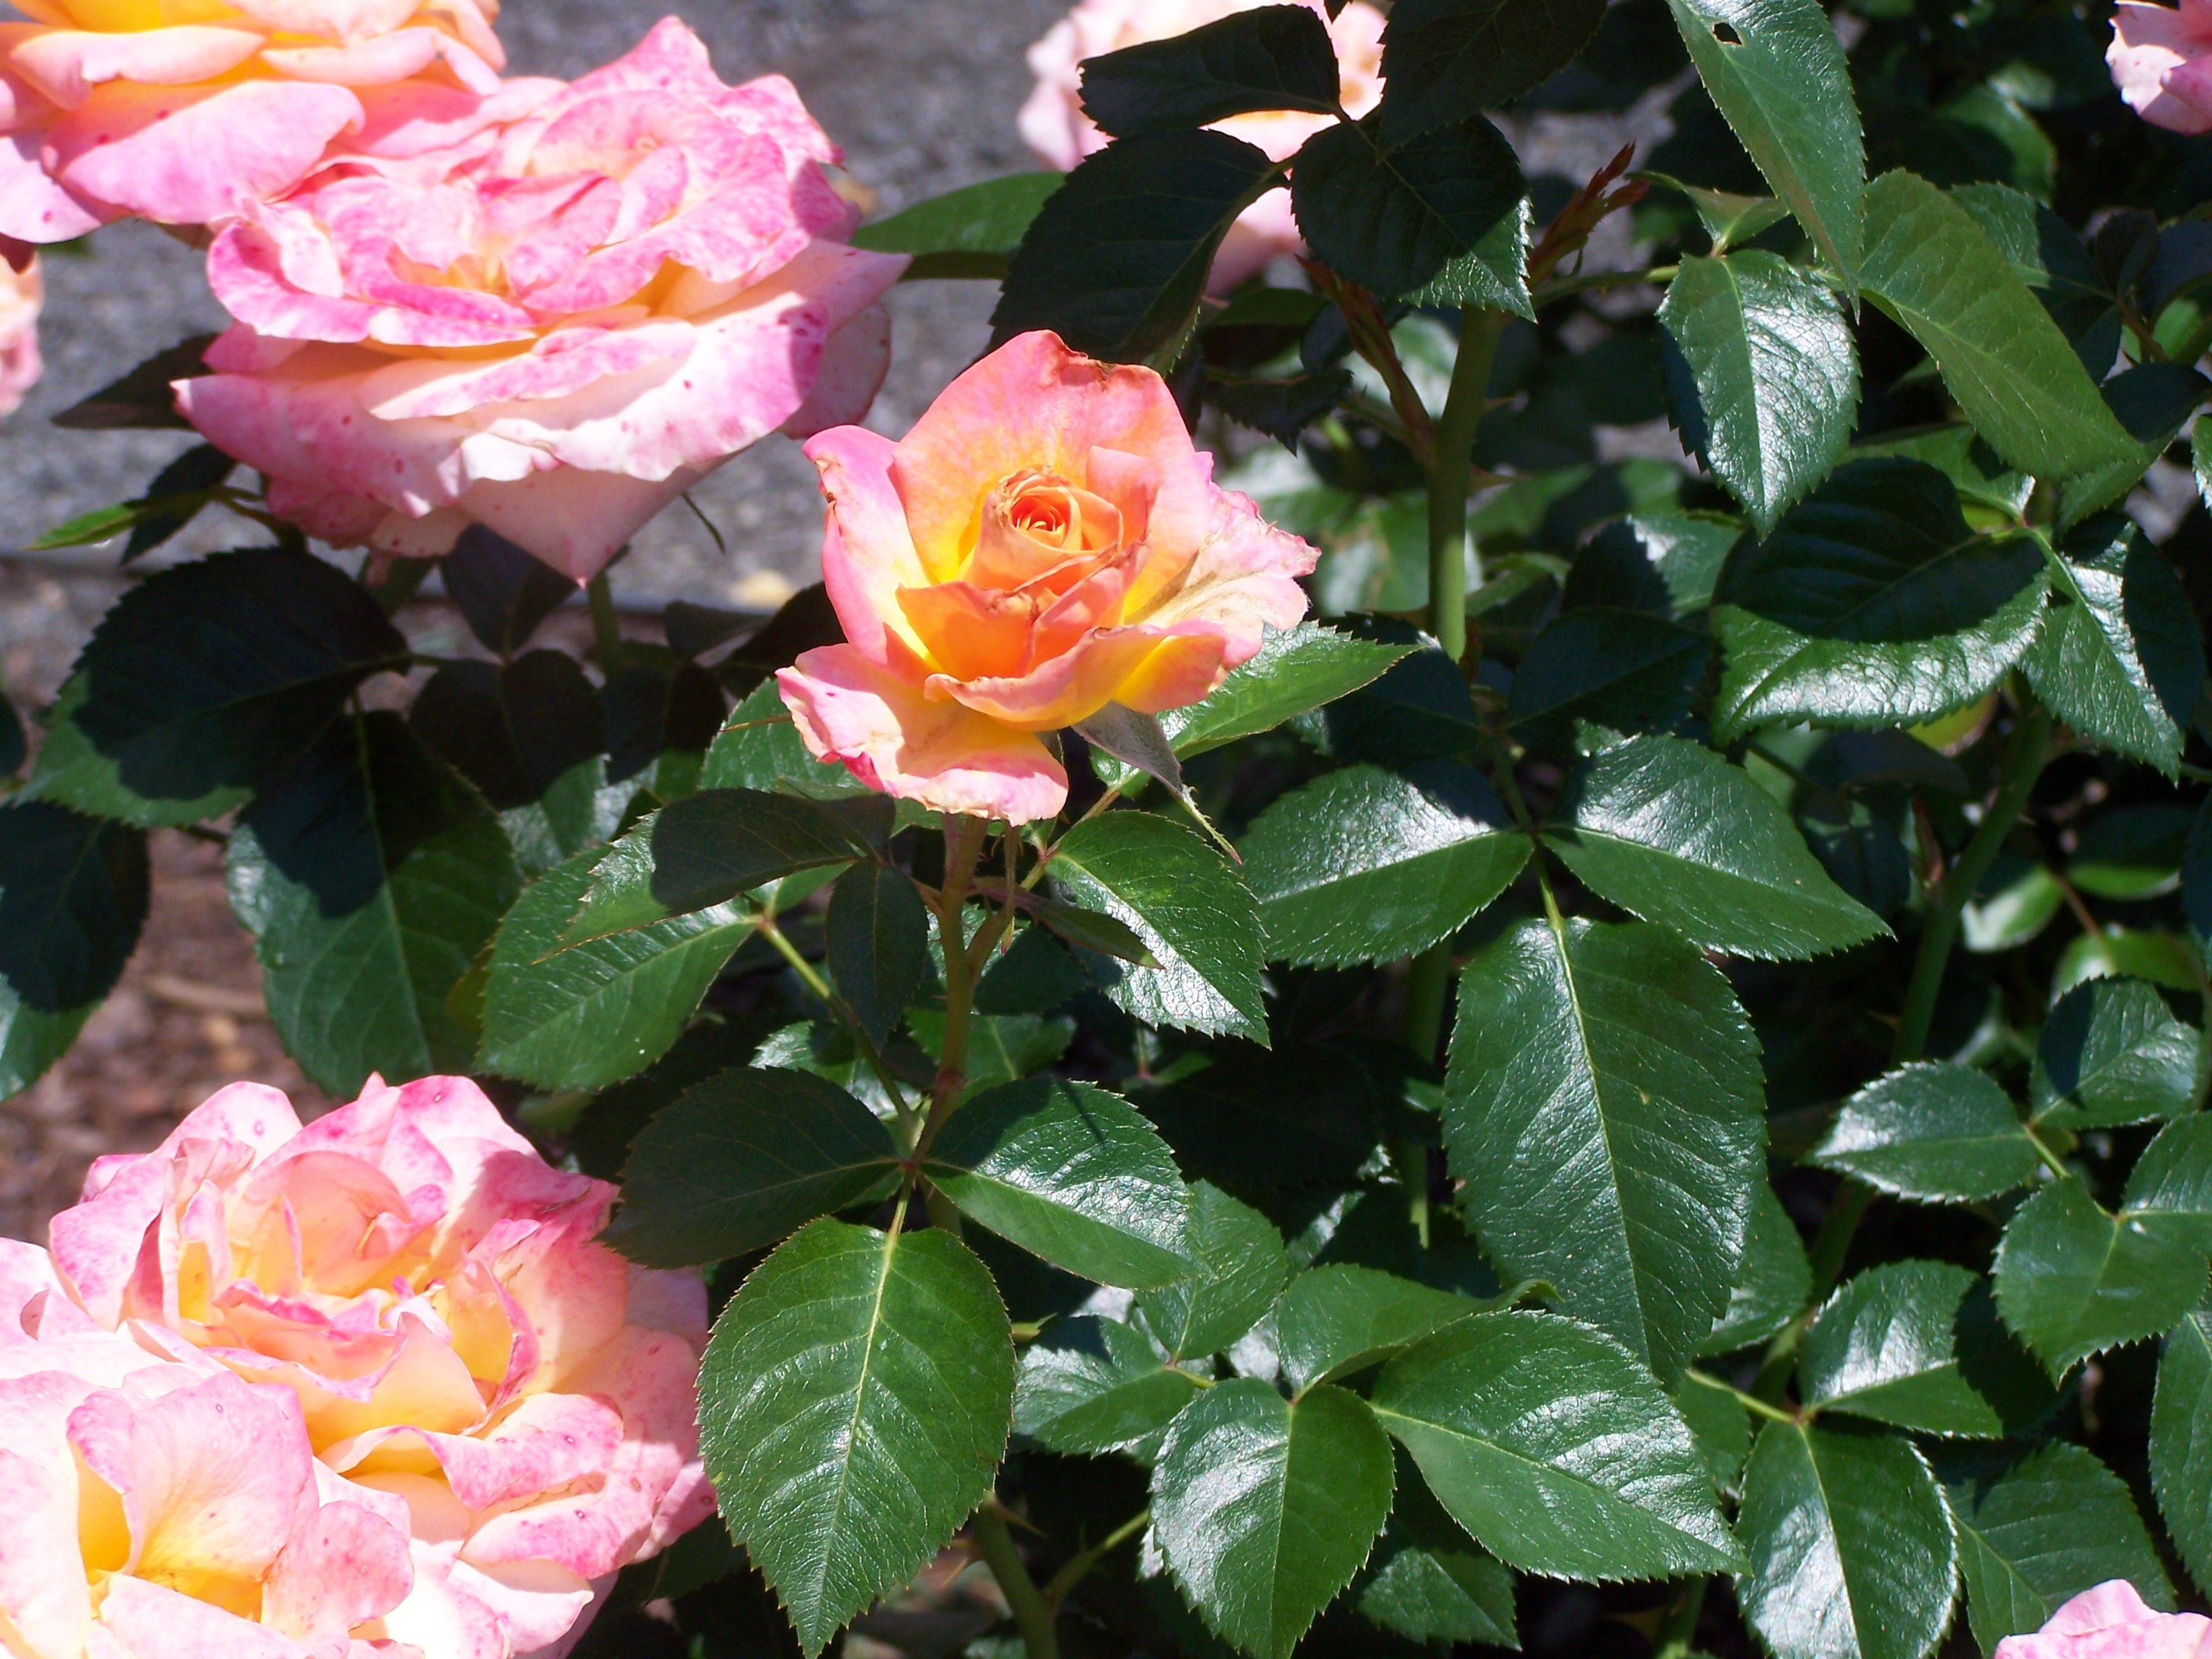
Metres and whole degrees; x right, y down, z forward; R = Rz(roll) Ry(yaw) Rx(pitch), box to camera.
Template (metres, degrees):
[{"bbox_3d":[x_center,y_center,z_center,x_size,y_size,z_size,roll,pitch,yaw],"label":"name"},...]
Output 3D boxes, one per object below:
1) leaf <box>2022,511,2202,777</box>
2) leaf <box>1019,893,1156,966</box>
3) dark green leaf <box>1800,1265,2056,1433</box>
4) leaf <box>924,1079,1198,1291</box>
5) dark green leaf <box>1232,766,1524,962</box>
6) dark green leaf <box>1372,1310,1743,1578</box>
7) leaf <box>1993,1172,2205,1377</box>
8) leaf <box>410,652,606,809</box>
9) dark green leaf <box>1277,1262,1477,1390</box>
[{"bbox_3d":[0.161,-0.028,1.070,0.031,0.010,0.048,-21,67,-16],"label":"leaf"},{"bbox_3d":[-0.003,0.016,1.060,0.026,0.006,0.009,28,50,13],"label":"leaf"},{"bbox_3d":[0.153,0.099,1.262,0.052,0.010,0.039,-17,66,-14],"label":"dark green leaf"},{"bbox_3d":[-0.004,0.053,1.030,0.045,0.011,0.032,22,53,9],"label":"leaf"},{"bbox_3d":[0.050,0.006,1.221,0.054,0.012,0.044,-14,58,1],"label":"dark green leaf"},{"bbox_3d":[0.071,0.097,1.060,0.066,0.013,0.040,25,63,14],"label":"dark green leaf"},{"bbox_3d":[0.185,0.086,1.251,0.038,0.011,0.046,16,53,12],"label":"leaf"},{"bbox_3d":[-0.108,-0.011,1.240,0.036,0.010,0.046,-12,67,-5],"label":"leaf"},{"bbox_3d":[0.044,0.075,1.050,0.041,0.010,0.024,-25,57,-26],"label":"dark green leaf"}]

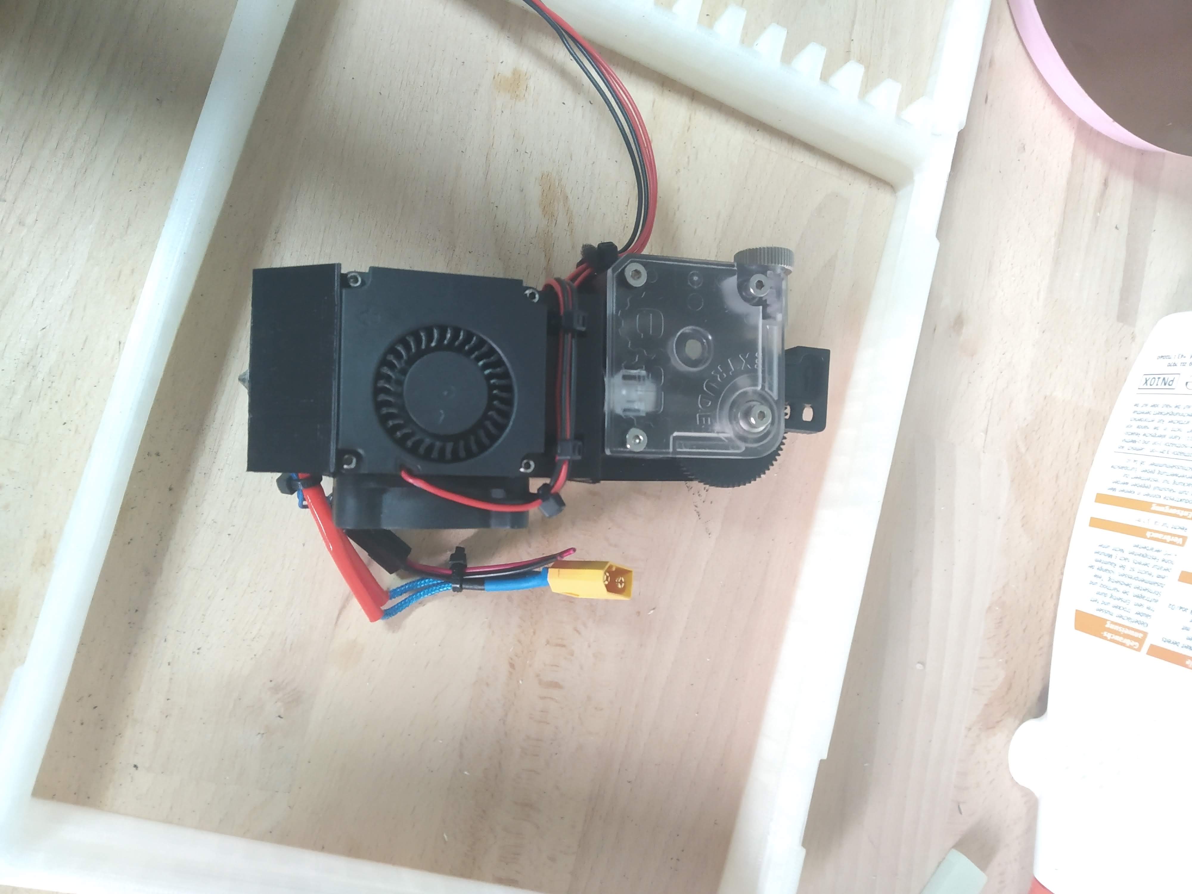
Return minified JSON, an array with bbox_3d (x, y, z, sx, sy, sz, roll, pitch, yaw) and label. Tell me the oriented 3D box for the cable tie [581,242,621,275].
[{"bbox_3d":[0.001,-0.050,0.236,0.009,0.007,0.008,0,86,-8],"label":"cable tie"}]

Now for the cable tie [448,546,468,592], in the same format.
[{"bbox_3d":[-0.039,0.034,0.254,0.005,0.007,0.013,0,86,-8],"label":"cable tie"}]

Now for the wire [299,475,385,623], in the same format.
[{"bbox_3d":[-0.071,0.027,0.253,0.008,0.010,0.049,-23,120,-9],"label":"wire"}]

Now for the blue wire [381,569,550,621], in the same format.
[{"bbox_3d":[-0.037,0.041,0.257,0.053,0.010,0.009,-13,88,21],"label":"blue wire"}]

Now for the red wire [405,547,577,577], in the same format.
[{"bbox_3d":[-0.030,0.032,0.250,0.055,0.004,0.006,-7,86,25],"label":"red wire"}]

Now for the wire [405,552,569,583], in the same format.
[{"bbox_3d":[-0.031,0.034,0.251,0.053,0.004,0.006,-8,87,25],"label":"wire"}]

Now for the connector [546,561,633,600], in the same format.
[{"bbox_3d":[-0.001,0.036,0.240,0.017,0.016,0.008,-3,73,30],"label":"connector"}]

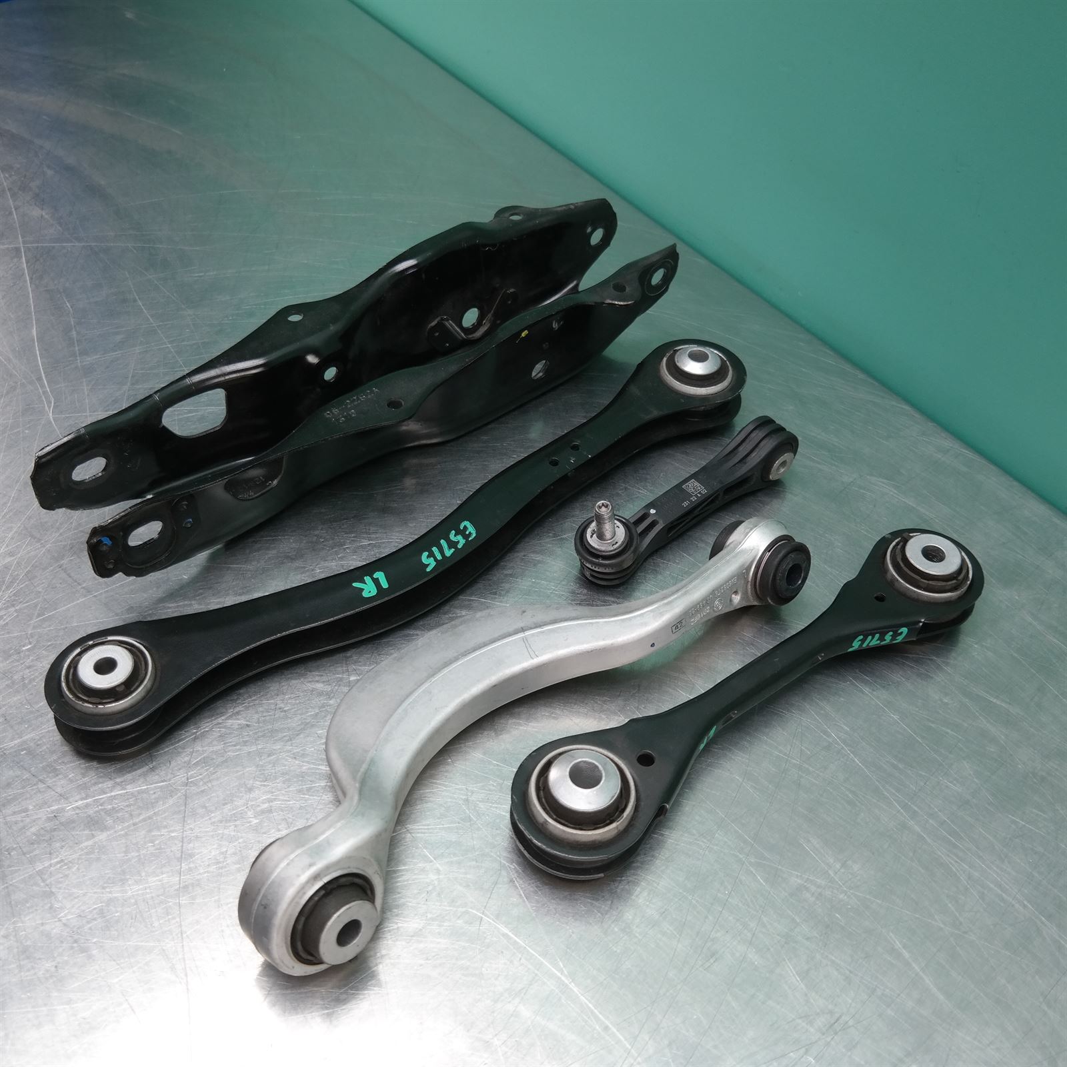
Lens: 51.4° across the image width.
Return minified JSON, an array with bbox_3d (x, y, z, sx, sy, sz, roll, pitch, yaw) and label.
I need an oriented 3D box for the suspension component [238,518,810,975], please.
[{"bbox_3d":[-0.005,0.067,0.552,0.350,0.063,0.111,-33,57,-30],"label":"suspension component"}]

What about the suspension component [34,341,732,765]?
[{"bbox_3d":[-0.044,-0.009,0.632,0.465,0.048,0.077,-29,55,-28],"label":"suspension component"}]

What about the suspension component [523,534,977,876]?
[{"bbox_3d":[0.120,0.073,0.557,0.308,0.062,0.063,-28,55,-27],"label":"suspension component"}]

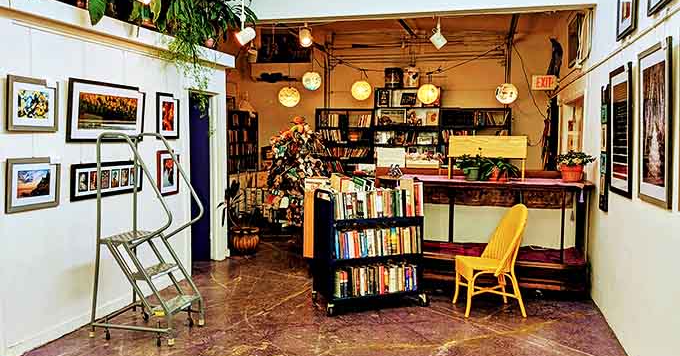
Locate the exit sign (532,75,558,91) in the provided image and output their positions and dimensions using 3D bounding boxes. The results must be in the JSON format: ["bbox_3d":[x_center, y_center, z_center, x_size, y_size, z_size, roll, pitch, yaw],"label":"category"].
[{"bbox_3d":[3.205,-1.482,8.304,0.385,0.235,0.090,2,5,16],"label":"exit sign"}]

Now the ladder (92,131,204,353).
[{"bbox_3d":[-1.498,0.433,4.200,0.740,1.550,0.600,2,5,16],"label":"ladder"}]

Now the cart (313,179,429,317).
[{"bbox_3d":[0.292,0.634,4.869,0.924,1.068,0.457,-1,5,-20],"label":"cart"}]

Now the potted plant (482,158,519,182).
[{"bbox_3d":[1.646,-0.088,5.468,0.360,0.236,0.300,2,5,16],"label":"potted plant"}]

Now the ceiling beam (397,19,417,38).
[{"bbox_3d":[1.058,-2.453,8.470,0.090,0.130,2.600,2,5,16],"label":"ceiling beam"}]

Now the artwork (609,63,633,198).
[{"bbox_3d":[2.165,-0.356,4.081,0.027,0.969,0.676,-1,4,16],"label":"artwork"}]

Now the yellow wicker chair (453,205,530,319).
[{"bbox_3d":[1.332,0.719,4.734,0.537,0.944,0.437,0,5,-2],"label":"yellow wicker chair"}]

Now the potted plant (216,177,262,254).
[{"bbox_3d":[-1.305,0.517,6.849,0.527,0.964,0.477,1,5,10],"label":"potted plant"}]

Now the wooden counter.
[{"bbox_3d":[1.495,0.569,5.667,2.140,1.110,0.680,2,5,16],"label":"wooden counter"}]

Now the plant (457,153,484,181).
[{"bbox_3d":[1.421,-0.127,5.728,0.308,0.298,0.288,2,5,16],"label":"plant"}]

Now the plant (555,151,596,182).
[{"bbox_3d":[2.354,-0.113,5.287,0.380,0.332,0.360,2,5,16],"label":"plant"}]

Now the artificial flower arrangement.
[{"bbox_3d":[-0.546,-0.102,7.234,0.920,1.520,0.880,1,5,0],"label":"artificial flower arrangement"}]

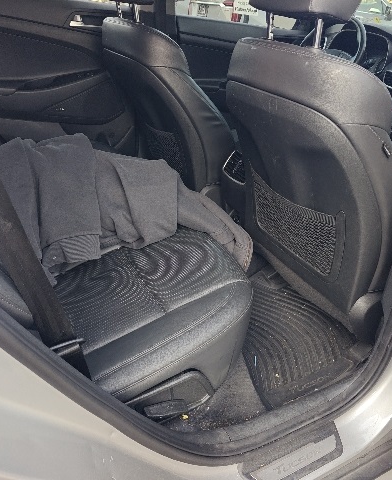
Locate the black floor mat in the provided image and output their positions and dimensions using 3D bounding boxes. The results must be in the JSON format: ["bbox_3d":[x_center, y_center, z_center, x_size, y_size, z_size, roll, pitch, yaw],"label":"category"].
[{"bbox_3d":[0.262,0.253,1.366,0.410,0.040,0.520,-15,34,-21],"label":"black floor mat"}]

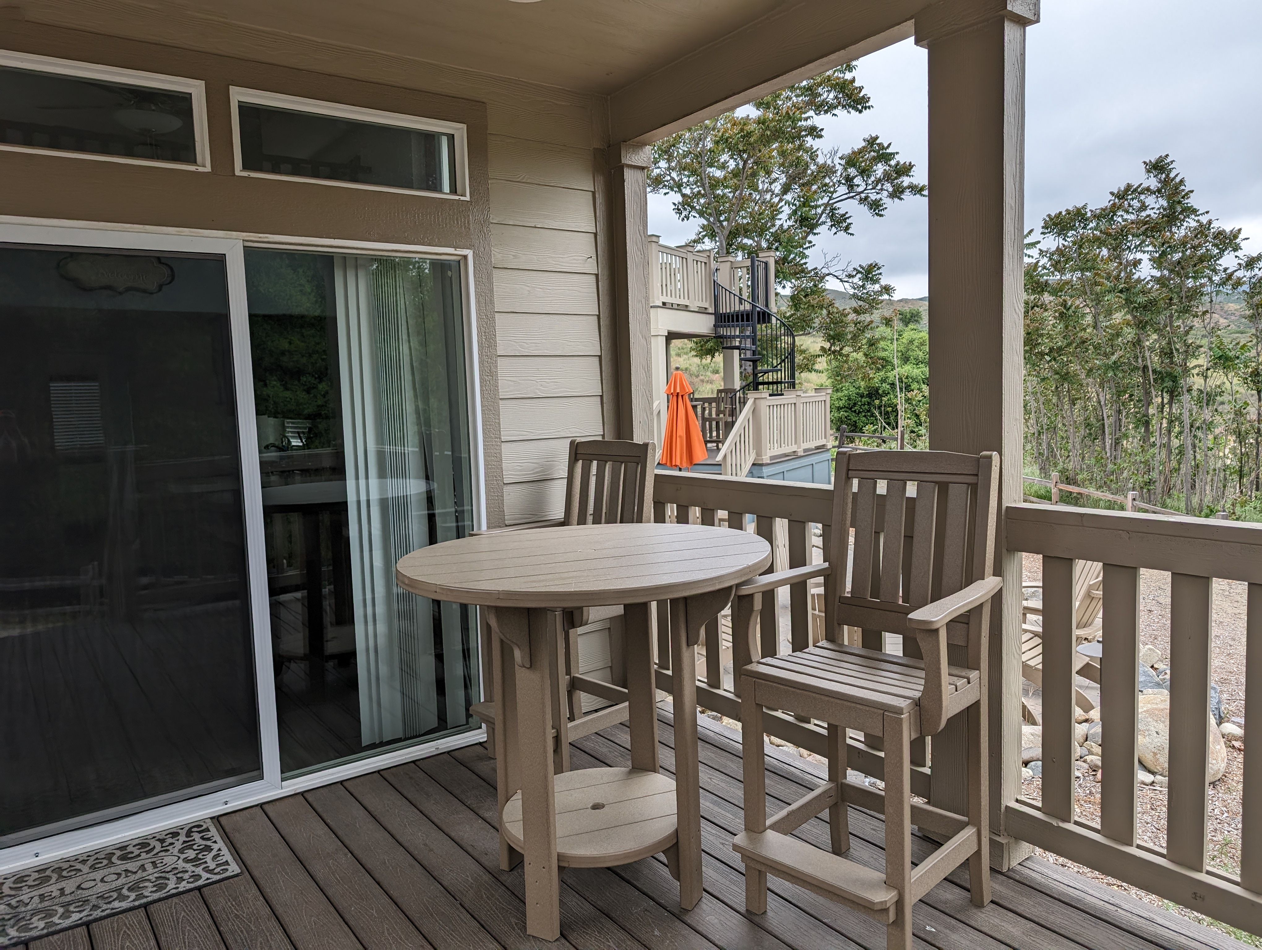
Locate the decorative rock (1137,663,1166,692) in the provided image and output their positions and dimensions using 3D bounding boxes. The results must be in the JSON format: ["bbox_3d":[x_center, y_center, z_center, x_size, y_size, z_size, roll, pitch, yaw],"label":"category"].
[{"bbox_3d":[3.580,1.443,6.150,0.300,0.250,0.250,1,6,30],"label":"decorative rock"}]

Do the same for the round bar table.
[{"bbox_3d":[-0.114,0.712,2.542,1.045,0.997,1.045,-2,5,0],"label":"round bar table"}]

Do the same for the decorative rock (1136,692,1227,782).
[{"bbox_3d":[3.130,1.505,5.050,0.560,0.450,0.460,1,6,32],"label":"decorative rock"}]

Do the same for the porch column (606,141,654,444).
[{"bbox_3d":[0.033,-0.190,3.978,0.145,2.520,0.120,-6,6,-36],"label":"porch column"}]

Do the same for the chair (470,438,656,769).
[{"bbox_3d":[-0.264,0.514,3.431,0.585,1.243,0.640,3,7,42],"label":"chair"}]

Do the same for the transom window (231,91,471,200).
[{"bbox_3d":[-1.006,-1.212,3.254,0.884,0.299,0.070,-6,6,-36],"label":"transom window"}]

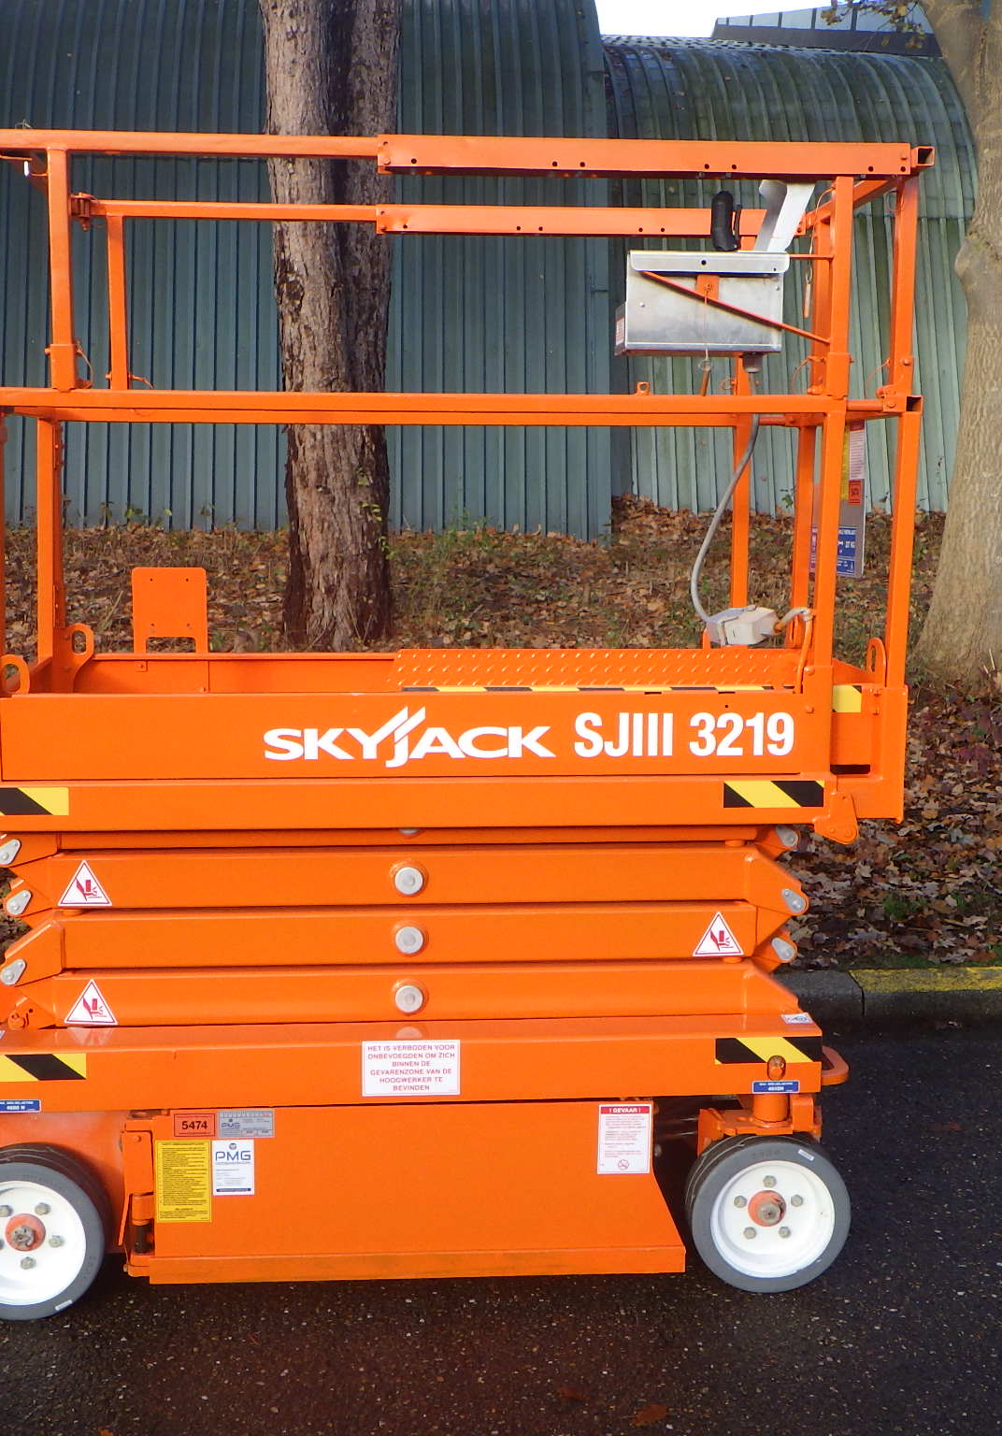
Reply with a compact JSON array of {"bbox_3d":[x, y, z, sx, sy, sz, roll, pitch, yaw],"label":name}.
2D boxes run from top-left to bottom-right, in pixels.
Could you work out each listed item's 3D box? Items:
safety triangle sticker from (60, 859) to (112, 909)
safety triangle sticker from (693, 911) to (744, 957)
[{"bbox_3d":[-0.767,0.306,2.853,0.096,0.087,0.002,0,9,-4],"label":"safety triangle sticker"},{"bbox_3d":[0.417,0.414,2.957,0.100,0.088,0.002,0,9,-4],"label":"safety triangle sticker"}]

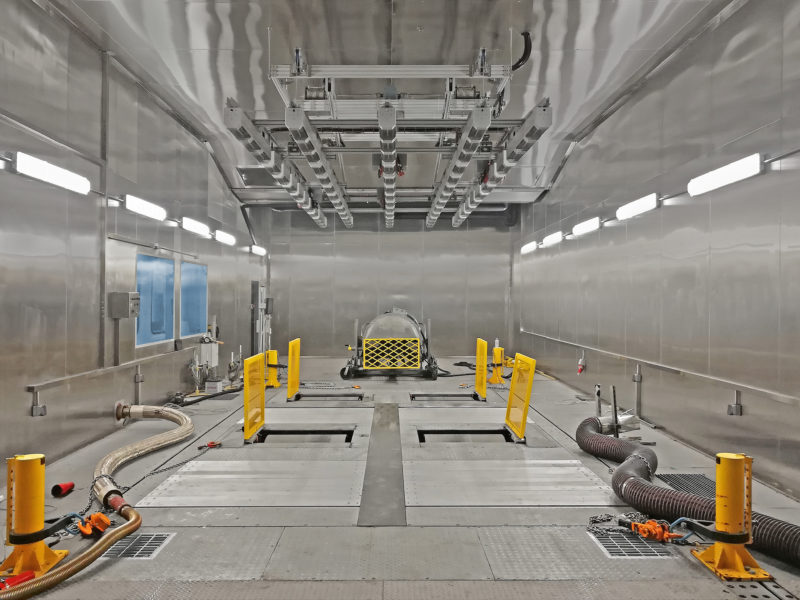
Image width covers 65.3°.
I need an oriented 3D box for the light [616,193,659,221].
[{"bbox_3d":[2.904,-1.101,7.582,0.090,0.162,1.241,0,0,-1],"label":"light"}]

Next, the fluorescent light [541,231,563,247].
[{"bbox_3d":[2.842,-1.101,11.432,0.090,0.162,1.241,0,0,-1],"label":"fluorescent light"}]

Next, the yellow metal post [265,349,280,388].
[{"bbox_3d":[-2.274,1.237,11.155,0.280,0.646,0.380,0,0,-1],"label":"yellow metal post"}]

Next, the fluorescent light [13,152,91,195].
[{"bbox_3d":[-3.118,-1.101,5.606,0.090,0.162,1.241,0,0,-1],"label":"fluorescent light"}]

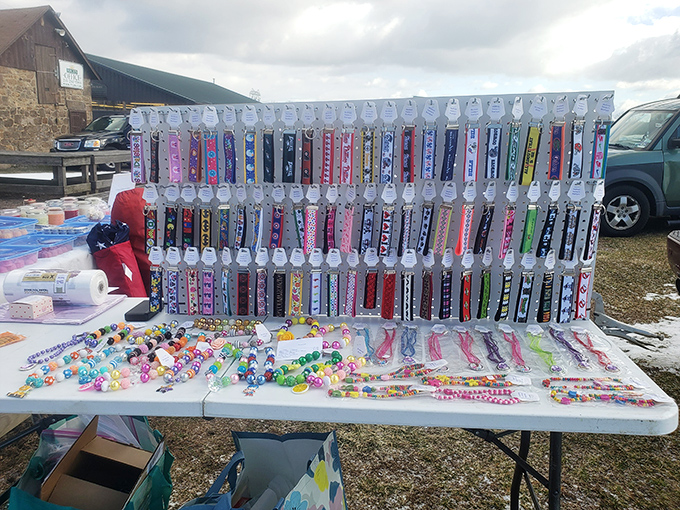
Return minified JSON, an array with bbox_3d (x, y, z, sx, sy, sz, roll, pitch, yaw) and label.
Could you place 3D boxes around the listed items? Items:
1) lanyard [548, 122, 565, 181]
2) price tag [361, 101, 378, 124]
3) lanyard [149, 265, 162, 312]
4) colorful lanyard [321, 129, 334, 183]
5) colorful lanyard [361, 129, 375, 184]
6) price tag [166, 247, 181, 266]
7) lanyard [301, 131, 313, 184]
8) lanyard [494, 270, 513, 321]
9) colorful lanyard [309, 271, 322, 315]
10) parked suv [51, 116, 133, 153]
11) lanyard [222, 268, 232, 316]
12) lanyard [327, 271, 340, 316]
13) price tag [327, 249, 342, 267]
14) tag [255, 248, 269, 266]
[{"bbox_3d":[0.519,-0.249,1.225,0.031,0.140,0.015,2,15,15],"label":"lanyard"},{"bbox_3d":[0.074,-0.351,1.272,0.043,0.058,0.005,0,14,5],"label":"price tag"},{"bbox_3d":[-0.540,0.101,1.499,0.033,0.146,0.011,3,15,-12],"label":"lanyard"},{"bbox_3d":[-0.032,-0.256,1.329,0.034,0.142,0.014,4,14,7],"label":"colorful lanyard"},{"bbox_3d":[0.070,-0.250,1.286,0.033,0.136,0.014,1,15,6],"label":"colorful lanyard"},{"bbox_3d":[-0.475,0.004,1.460,0.043,0.056,0.005,3,14,-4],"label":"price tag"},{"bbox_3d":[-0.085,-0.255,1.333,0.034,0.143,0.012,4,15,9],"label":"lanyard"},{"bbox_3d":[0.442,0.111,1.373,0.032,0.136,0.012,-4,16,-24],"label":"lanyard"},{"bbox_3d":[-0.068,0.107,1.439,0.032,0.136,0.011,0,14,-8],"label":"colorful lanyard"},{"bbox_3d":[-7.050,-3.780,17.100,1.900,1.800,4.870,5,14,21],"label":"parked suv"},{"bbox_3d":[-0.324,0.107,1.473,0.032,0.141,0.012,10,17,33],"label":"lanyard"},{"bbox_3d":[-0.018,0.109,1.424,0.032,0.136,0.015,-1,15,-3],"label":"lanyard"},{"bbox_3d":[-0.016,0.008,1.412,0.043,0.052,0.005,0,13,8],"label":"price tag"},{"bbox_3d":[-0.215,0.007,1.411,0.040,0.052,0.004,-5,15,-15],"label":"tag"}]

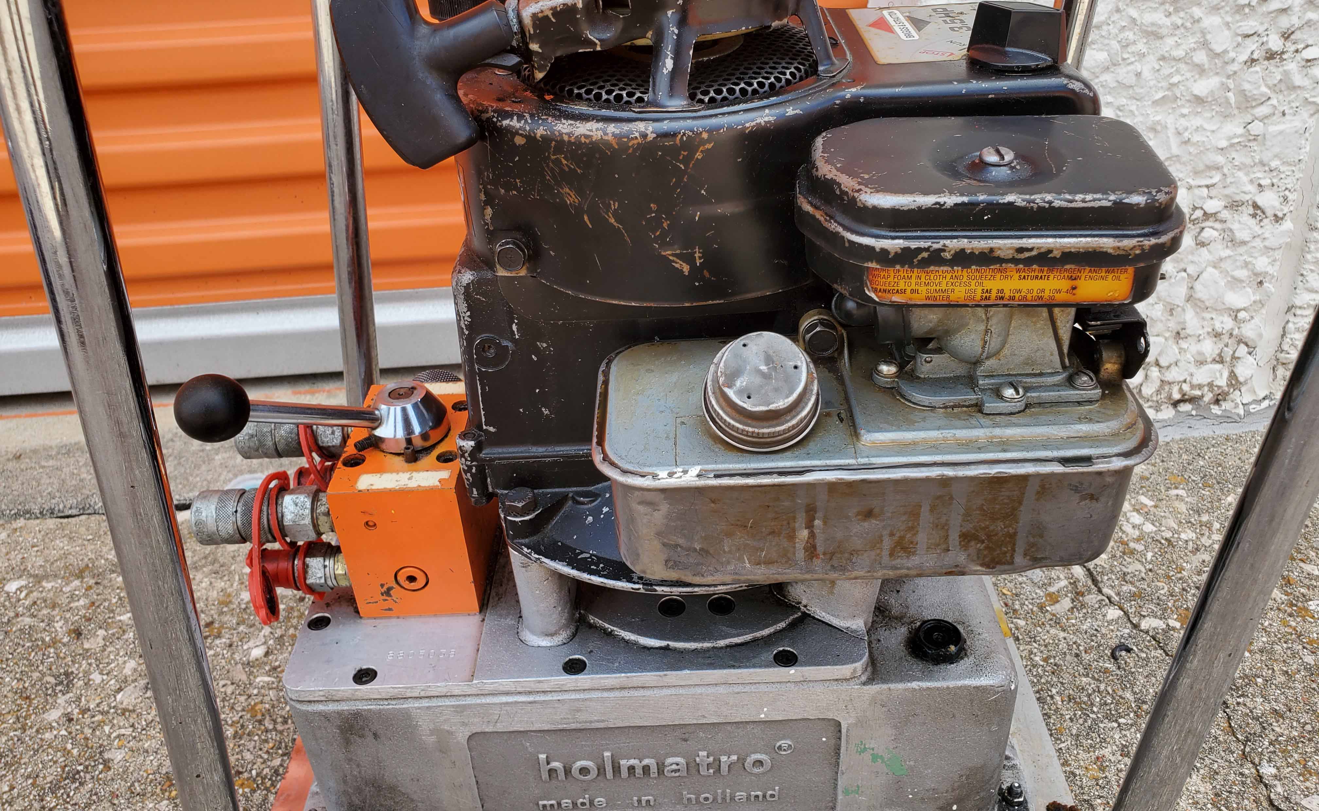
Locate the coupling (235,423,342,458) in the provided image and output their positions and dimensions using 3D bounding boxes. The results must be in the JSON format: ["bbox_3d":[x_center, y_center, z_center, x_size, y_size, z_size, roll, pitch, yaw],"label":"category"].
[{"bbox_3d":[-0.206,0.016,0.578,0.083,0.029,0.029,-3,34,1],"label":"coupling"}]

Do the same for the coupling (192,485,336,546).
[{"bbox_3d":[-0.204,0.057,0.518,0.080,0.029,0.029,-3,34,1],"label":"coupling"}]

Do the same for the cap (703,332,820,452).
[{"bbox_3d":[0.040,-0.008,0.385,0.046,0.024,0.046,-2,63,5],"label":"cap"}]

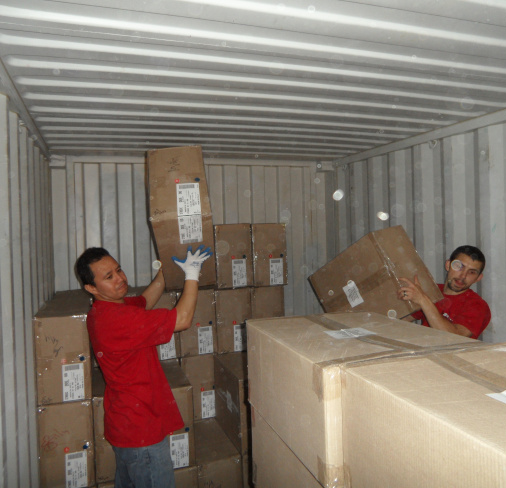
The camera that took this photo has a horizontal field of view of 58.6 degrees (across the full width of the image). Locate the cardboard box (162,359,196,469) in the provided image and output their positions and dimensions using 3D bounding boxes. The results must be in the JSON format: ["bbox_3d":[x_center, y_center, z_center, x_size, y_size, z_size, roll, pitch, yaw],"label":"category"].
[{"bbox_3d":[-0.550,1.034,2.801,0.264,0.456,0.565,-2,1,-19],"label":"cardboard box"}]

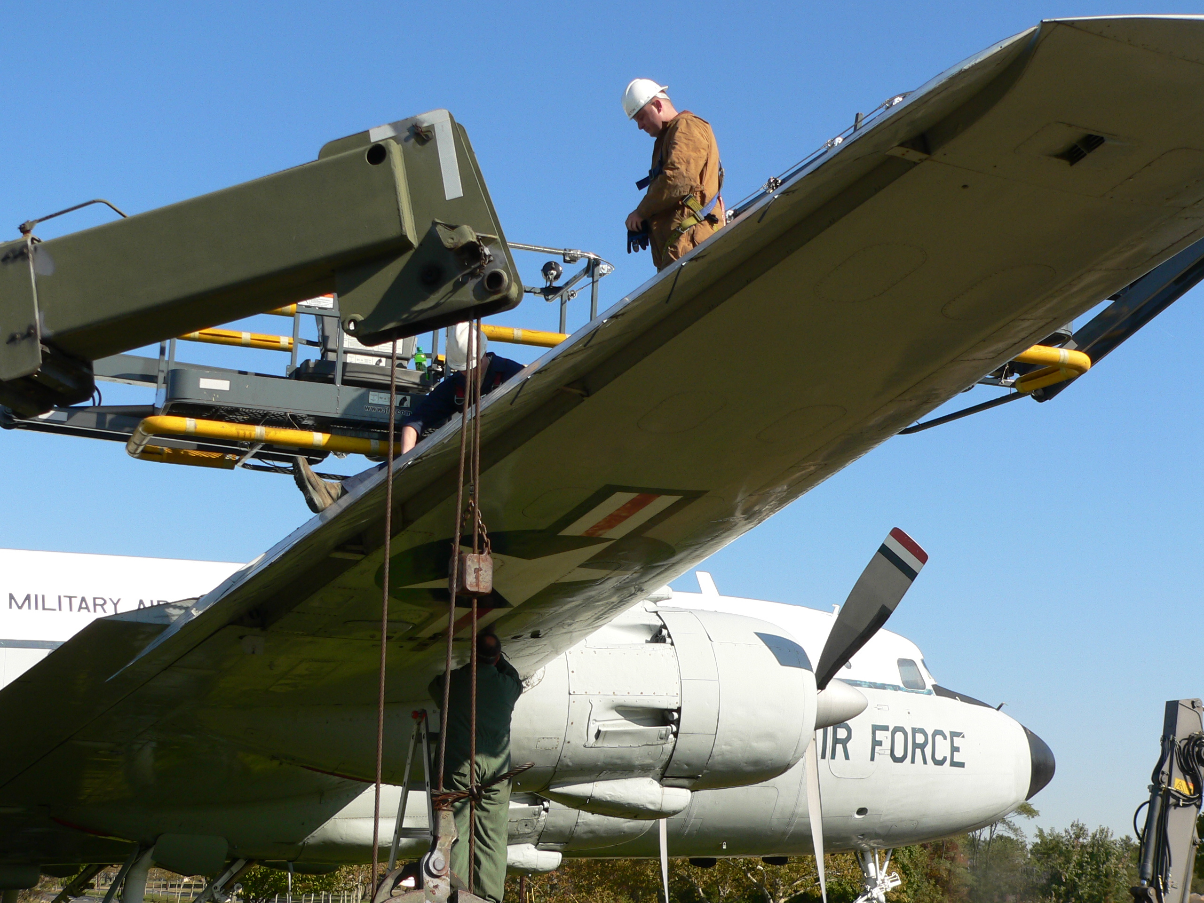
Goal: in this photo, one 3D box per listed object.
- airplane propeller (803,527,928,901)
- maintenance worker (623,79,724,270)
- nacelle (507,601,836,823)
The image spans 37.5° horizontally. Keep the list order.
[{"bbox_3d":[1.916,2.580,15.240,0.850,3.250,3.600,5,-14,-22],"label":"airplane propeller"},{"bbox_3d":[0.379,-1.134,9.330,0.540,1.780,0.580,-2,-13,6],"label":"maintenance worker"},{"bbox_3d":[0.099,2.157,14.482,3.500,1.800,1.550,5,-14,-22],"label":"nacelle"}]

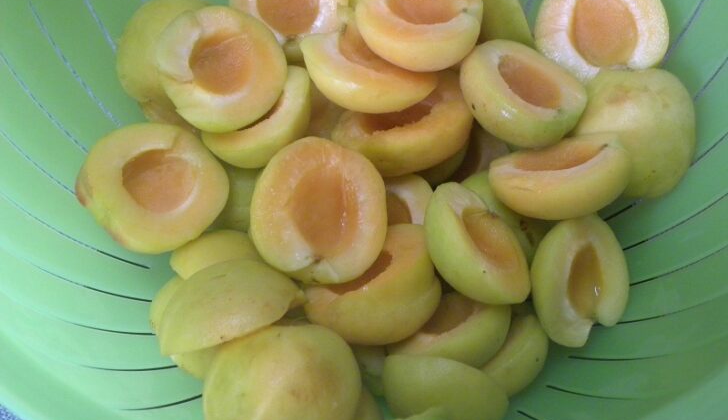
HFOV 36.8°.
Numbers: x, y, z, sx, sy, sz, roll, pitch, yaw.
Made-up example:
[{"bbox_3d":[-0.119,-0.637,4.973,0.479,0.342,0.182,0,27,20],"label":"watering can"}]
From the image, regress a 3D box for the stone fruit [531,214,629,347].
[{"bbox_3d":[0.067,0.023,0.357,0.039,0.021,0.043,3,85,-45],"label":"stone fruit"}]

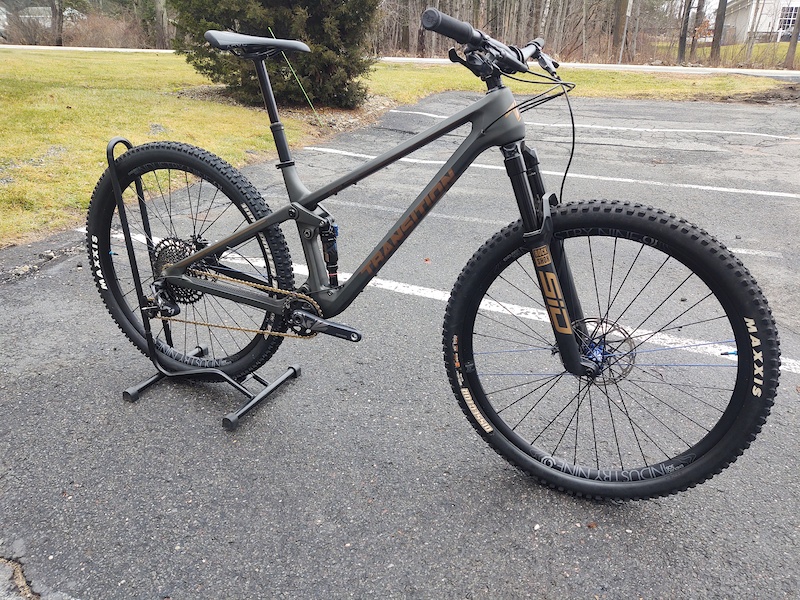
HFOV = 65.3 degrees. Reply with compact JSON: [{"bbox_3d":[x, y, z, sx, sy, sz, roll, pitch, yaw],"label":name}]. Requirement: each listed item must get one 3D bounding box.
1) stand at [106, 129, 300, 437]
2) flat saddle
[{"bbox_3d":[-0.609,-0.079,1.868,0.500,0.760,0.365,11,22,20],"label":"stand"},{"bbox_3d":[-0.338,-0.629,1.540,0.268,0.058,0.140,11,22,20],"label":"flat saddle"}]

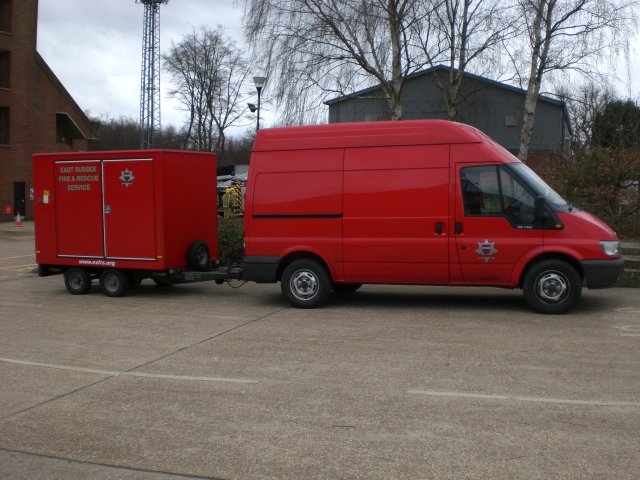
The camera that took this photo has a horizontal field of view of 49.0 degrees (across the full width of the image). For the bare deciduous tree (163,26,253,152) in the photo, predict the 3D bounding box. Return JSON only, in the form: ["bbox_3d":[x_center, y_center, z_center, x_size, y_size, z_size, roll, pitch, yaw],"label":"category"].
[{"bbox_3d":[-8.723,-9.346,54.481,7.100,14.600,7.000,-1,4,0],"label":"bare deciduous tree"}]

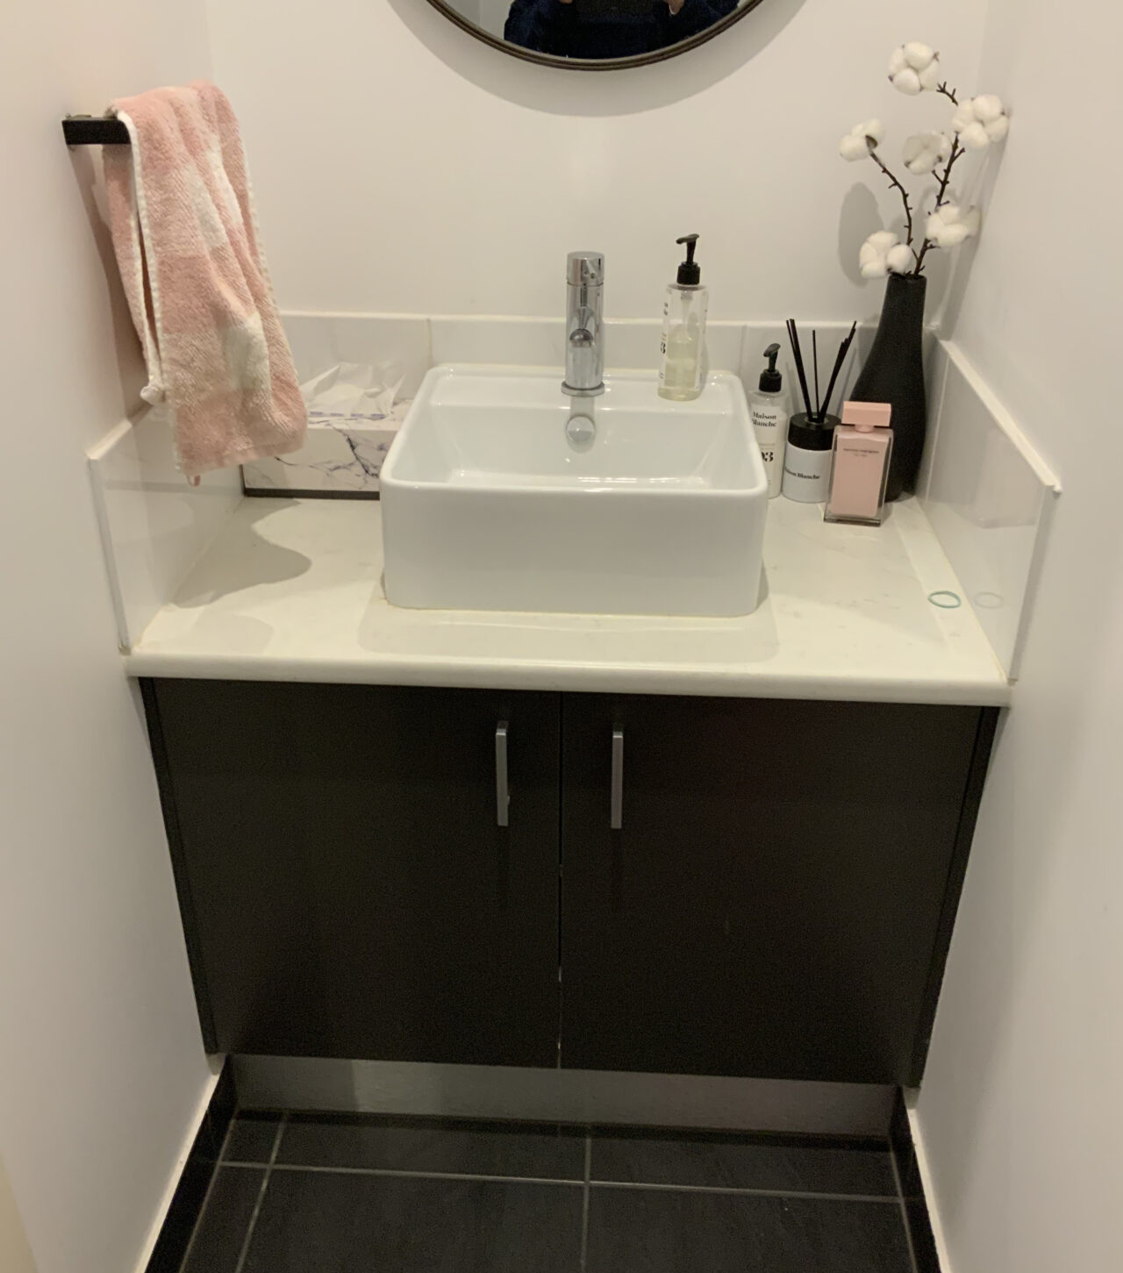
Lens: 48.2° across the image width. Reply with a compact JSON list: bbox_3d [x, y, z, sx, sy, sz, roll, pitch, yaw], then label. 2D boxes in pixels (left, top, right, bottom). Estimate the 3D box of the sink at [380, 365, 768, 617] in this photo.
[{"bbox_3d":[0.018,-0.182,1.462,0.402,0.139,0.410,2,29,2],"label":"sink"}]

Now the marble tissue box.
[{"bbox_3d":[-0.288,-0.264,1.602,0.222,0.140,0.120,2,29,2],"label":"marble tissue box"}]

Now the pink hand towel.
[{"bbox_3d":[-0.347,-0.364,1.276,0.115,0.360,0.310,2,29,2],"label":"pink hand towel"}]

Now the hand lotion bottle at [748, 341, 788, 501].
[{"bbox_3d":[0.258,-0.270,1.574,0.051,0.188,0.053,13,31,21],"label":"hand lotion bottle"}]

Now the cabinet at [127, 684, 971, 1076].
[{"bbox_3d":[0.013,0.159,1.596,0.856,0.528,0.530,2,29,2],"label":"cabinet"}]

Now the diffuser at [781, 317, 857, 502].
[{"bbox_3d":[0.314,-0.282,1.560,0.078,0.224,0.072,0,29,0],"label":"diffuser"}]

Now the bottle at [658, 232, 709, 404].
[{"bbox_3d":[0.148,-0.381,1.501,0.052,0.188,0.052,-25,38,-38],"label":"bottle"}]

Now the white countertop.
[{"bbox_3d":[0.015,-0.084,1.458,0.868,0.031,0.535,2,29,2],"label":"white countertop"}]

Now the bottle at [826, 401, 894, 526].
[{"bbox_3d":[0.358,-0.206,1.510,0.068,0.141,0.034,6,30,10],"label":"bottle"}]

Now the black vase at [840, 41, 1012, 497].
[{"bbox_3d":[0.388,-0.398,1.459,0.155,0.525,0.155,2,29,2],"label":"black vase"}]

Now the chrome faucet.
[{"bbox_3d":[0.025,-0.357,1.479,0.053,0.166,0.130,2,29,2],"label":"chrome faucet"}]

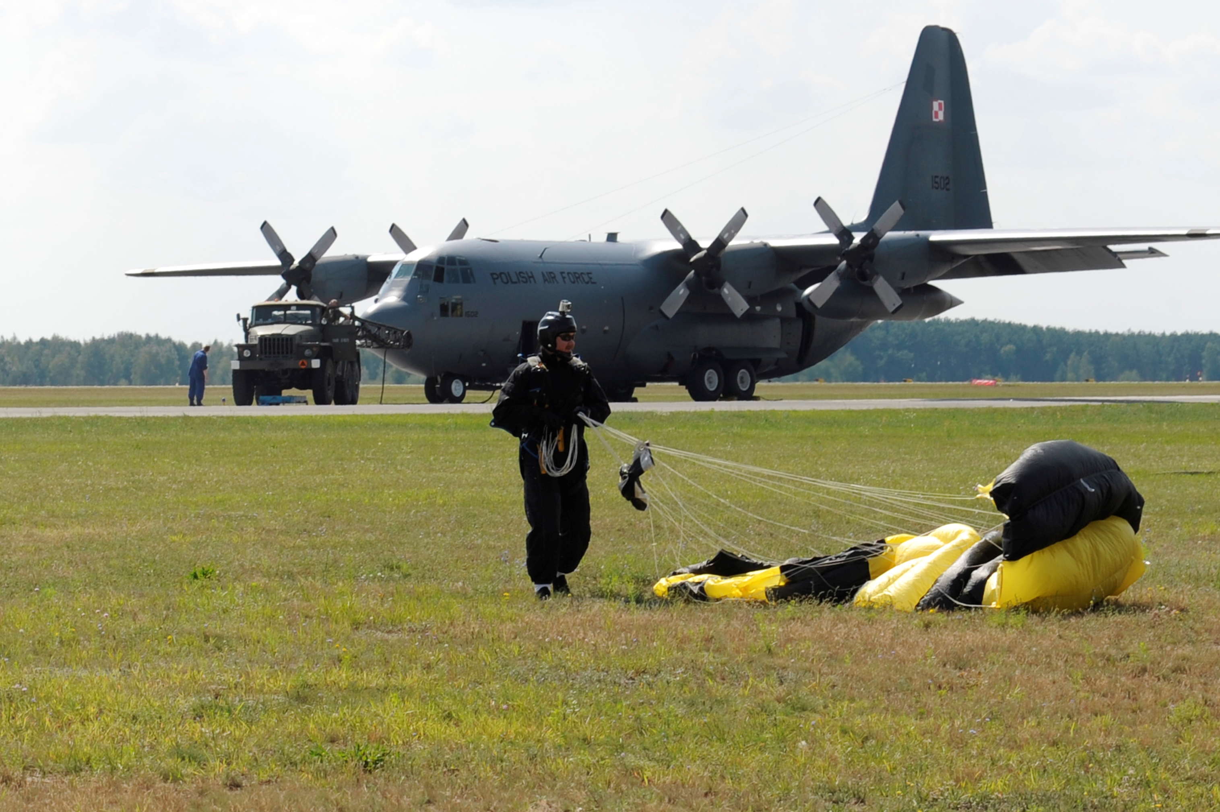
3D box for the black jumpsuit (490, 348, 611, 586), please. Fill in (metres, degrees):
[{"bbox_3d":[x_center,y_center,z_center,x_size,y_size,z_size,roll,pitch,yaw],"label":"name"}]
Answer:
[{"bbox_3d":[-0.365,0.400,15.000,0.690,1.490,0.460,0,1,-18],"label":"black jumpsuit"}]

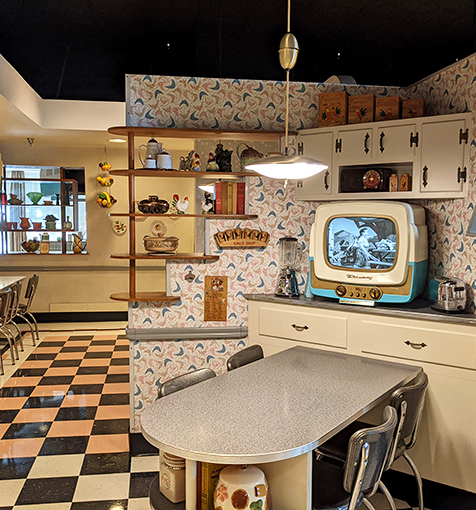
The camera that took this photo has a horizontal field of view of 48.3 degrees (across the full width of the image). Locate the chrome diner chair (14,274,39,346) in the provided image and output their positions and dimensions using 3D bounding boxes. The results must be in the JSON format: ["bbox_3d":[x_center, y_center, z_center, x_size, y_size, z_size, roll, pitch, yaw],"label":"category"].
[{"bbox_3d":[-2.784,0.683,6.616,0.530,0.830,0.420,0,4,-12],"label":"chrome diner chair"}]

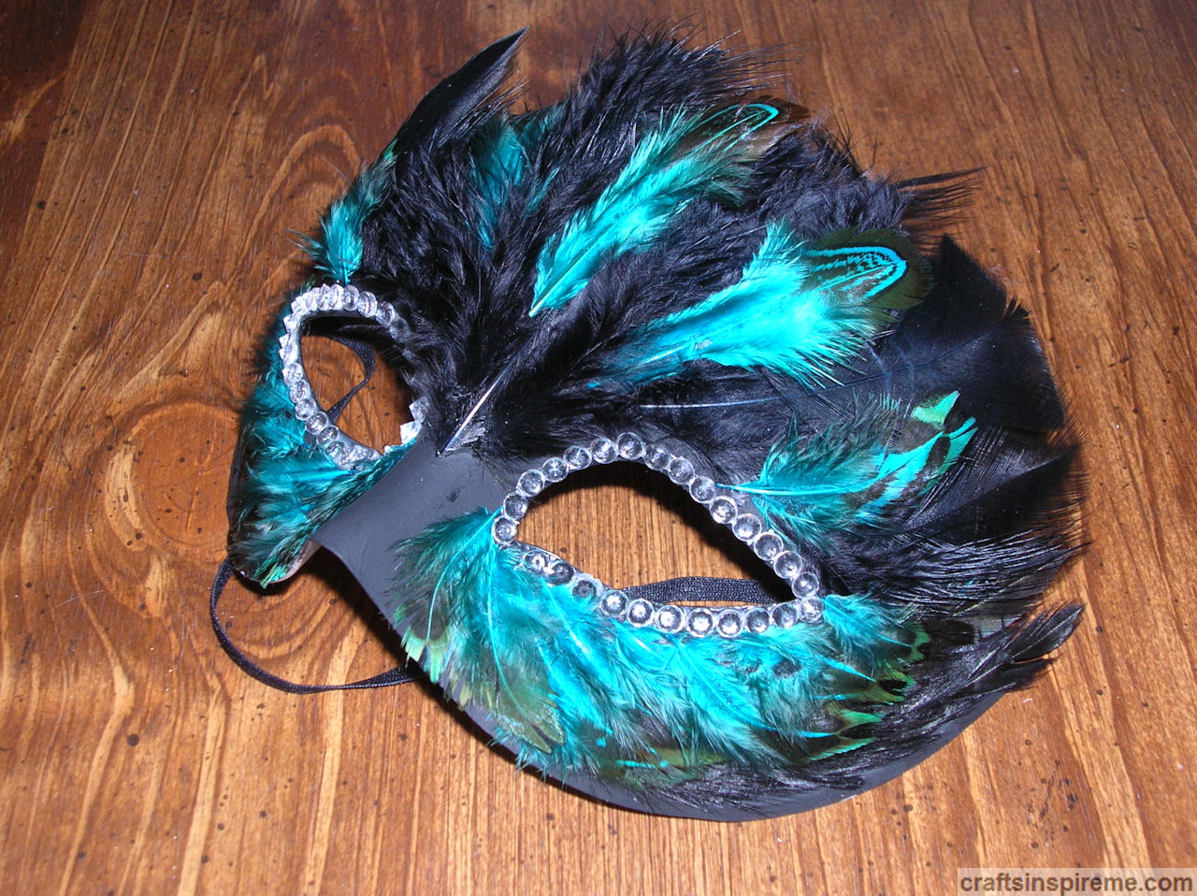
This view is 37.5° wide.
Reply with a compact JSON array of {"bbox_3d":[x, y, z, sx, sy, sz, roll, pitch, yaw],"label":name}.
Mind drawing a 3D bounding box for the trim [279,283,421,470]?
[{"bbox_3d":[-0.049,-0.017,0.343,0.011,0.031,0.060,17,10,-42],"label":"trim"}]

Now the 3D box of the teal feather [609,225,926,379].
[{"bbox_3d":[0.032,-0.027,0.334,0.078,0.012,0.034,-20,65,-29],"label":"teal feather"}]

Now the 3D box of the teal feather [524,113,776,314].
[{"bbox_3d":[0.010,-0.049,0.345,0.027,0.012,0.082,28,50,23],"label":"teal feather"}]

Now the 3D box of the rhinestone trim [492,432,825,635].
[{"bbox_3d":[0.012,0.017,0.310,0.060,0.032,0.011,27,9,1],"label":"rhinestone trim"}]

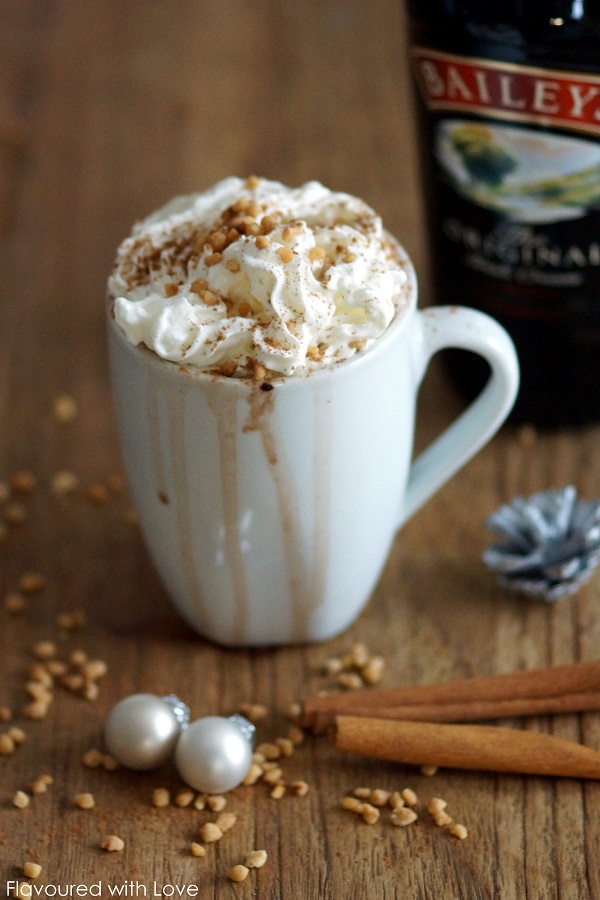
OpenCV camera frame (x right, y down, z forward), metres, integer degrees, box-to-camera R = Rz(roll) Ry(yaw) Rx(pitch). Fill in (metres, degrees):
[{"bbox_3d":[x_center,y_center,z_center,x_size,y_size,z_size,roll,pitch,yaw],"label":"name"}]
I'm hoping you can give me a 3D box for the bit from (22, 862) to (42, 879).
[{"bbox_3d":[-0.067,0.105,0.939,0.005,0.004,0.004,0,35,0],"label":"bit"}]

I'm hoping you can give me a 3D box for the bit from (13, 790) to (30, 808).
[{"bbox_3d":[-0.072,0.090,0.969,0.004,0.004,0.005,0,40,0],"label":"bit"}]

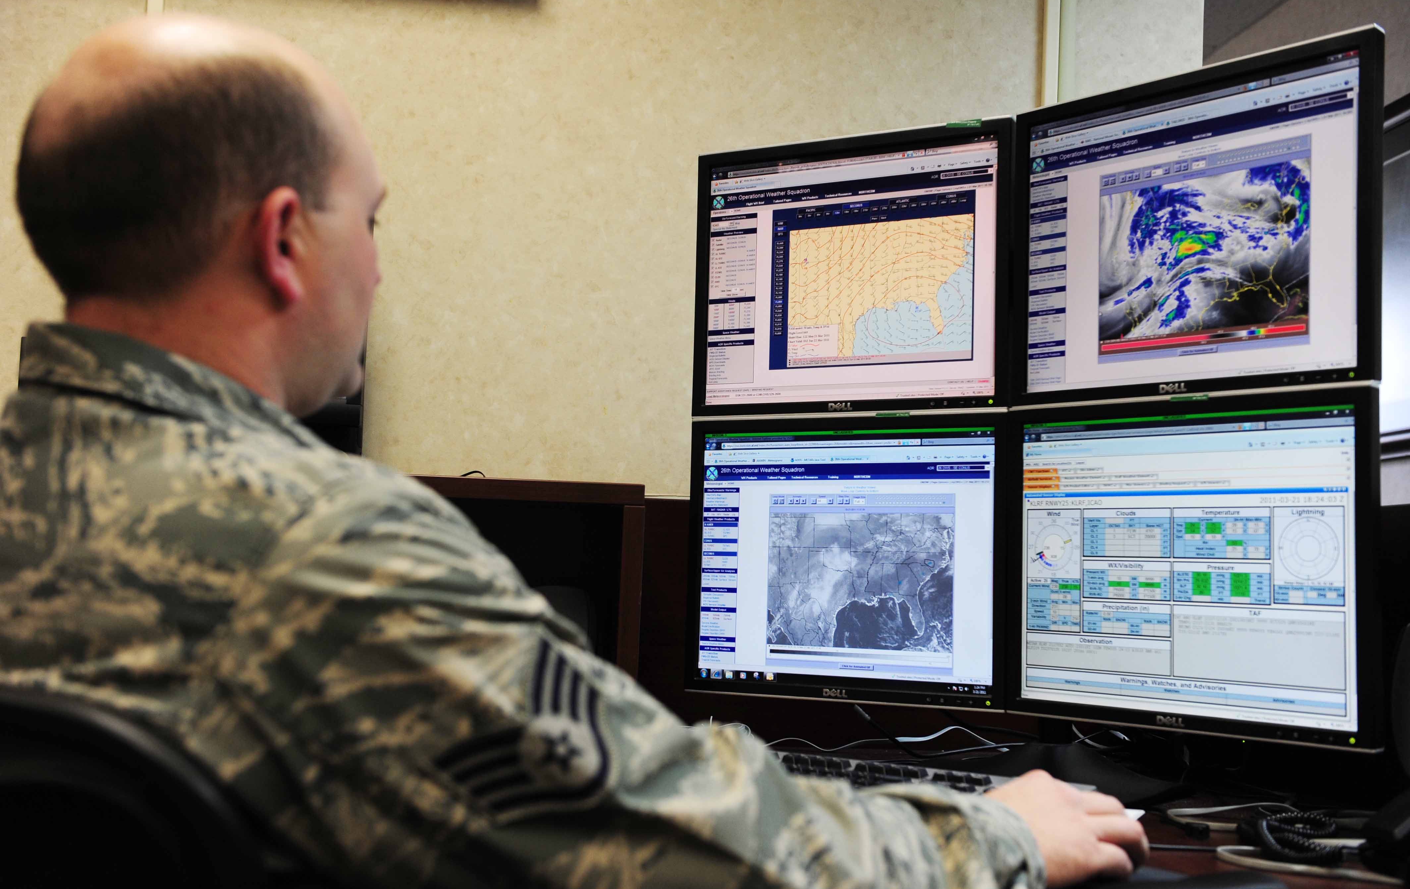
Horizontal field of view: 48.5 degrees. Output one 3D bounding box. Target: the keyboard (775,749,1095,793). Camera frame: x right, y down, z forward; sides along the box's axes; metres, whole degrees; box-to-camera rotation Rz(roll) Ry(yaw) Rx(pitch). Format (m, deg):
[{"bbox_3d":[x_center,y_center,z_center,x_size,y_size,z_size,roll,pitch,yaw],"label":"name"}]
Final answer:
[{"bbox_3d":[0.120,0.315,1.450,0.450,0.032,0.157,-1,-5,35],"label":"keyboard"}]

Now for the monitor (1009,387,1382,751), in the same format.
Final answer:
[{"bbox_3d":[0.493,0.122,1.595,0.060,0.333,0.411,5,-5,-42],"label":"monitor"}]

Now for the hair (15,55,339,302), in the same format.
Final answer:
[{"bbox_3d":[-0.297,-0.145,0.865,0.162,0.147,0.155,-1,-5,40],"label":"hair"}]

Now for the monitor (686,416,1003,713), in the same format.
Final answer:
[{"bbox_3d":[0.173,0.135,1.859,0.411,0.333,0.060,0,-5,30],"label":"monitor"}]

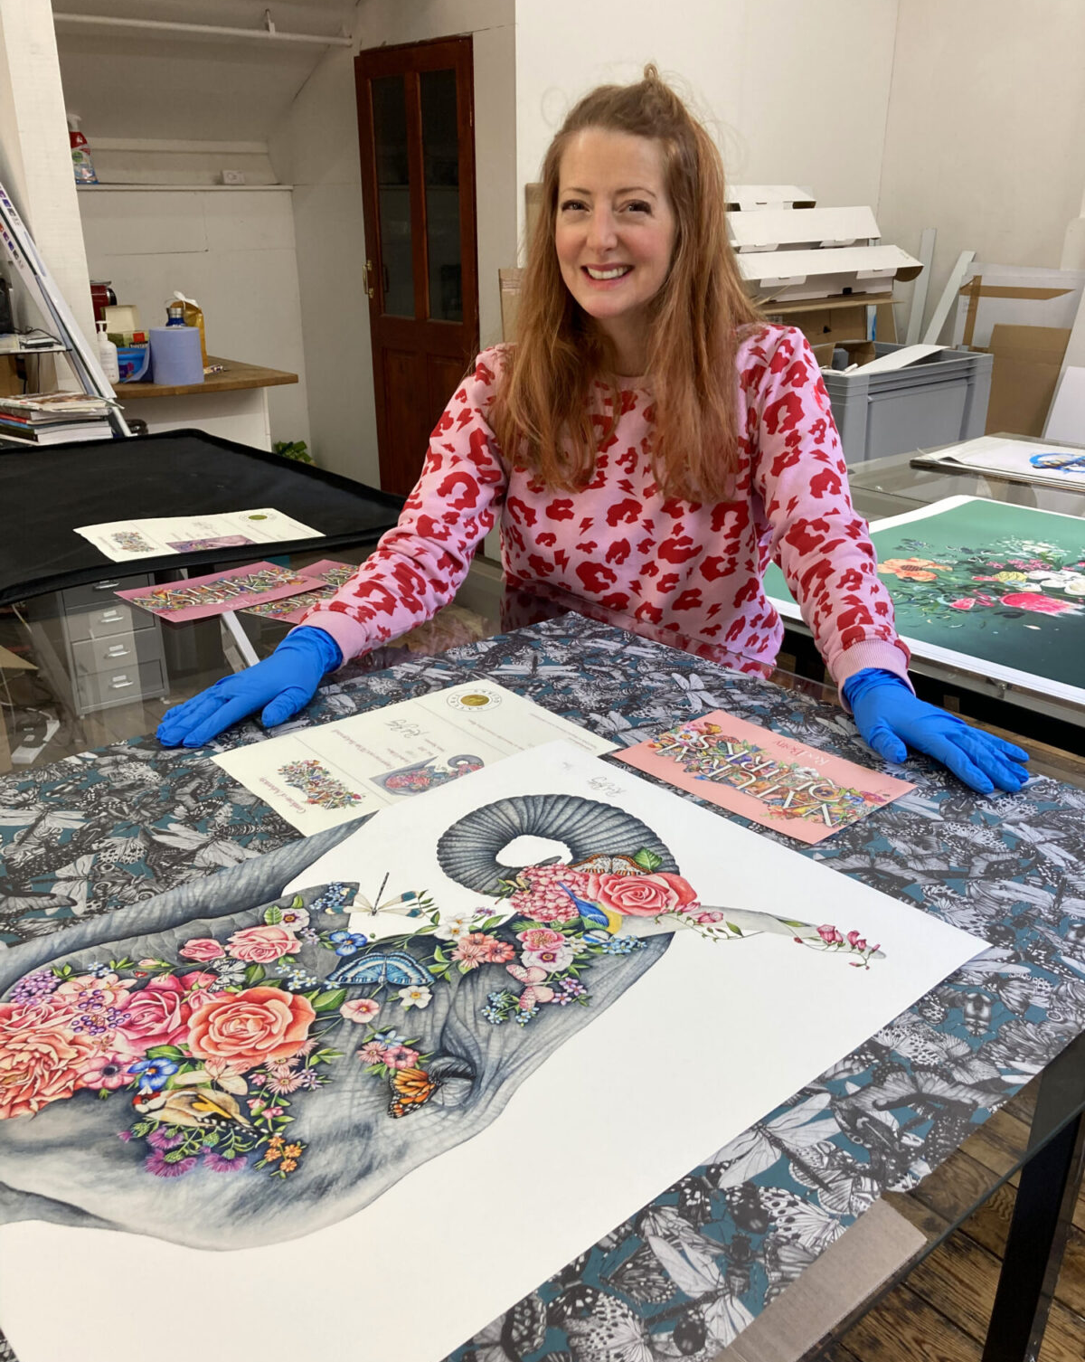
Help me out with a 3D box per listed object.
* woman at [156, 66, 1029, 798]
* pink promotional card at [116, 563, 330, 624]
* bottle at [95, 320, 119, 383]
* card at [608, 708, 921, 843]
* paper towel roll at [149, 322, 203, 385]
[{"bbox_3d":[0.120,0.116,1.415,0.750,1.540,0.620,6,23,14],"label":"woman"},{"bbox_3d":[-0.405,-0.117,1.485,0.210,0.002,0.149,-20,29,-40],"label":"pink promotional card"},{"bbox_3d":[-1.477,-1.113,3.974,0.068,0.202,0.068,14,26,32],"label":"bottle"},{"bbox_3d":[0.187,0.076,1.002,0.148,0.002,0.211,-19,28,-38],"label":"card"},{"bbox_3d":[-1.252,-1.114,4.011,0.165,0.174,0.165,0,22,0],"label":"paper towel roll"}]

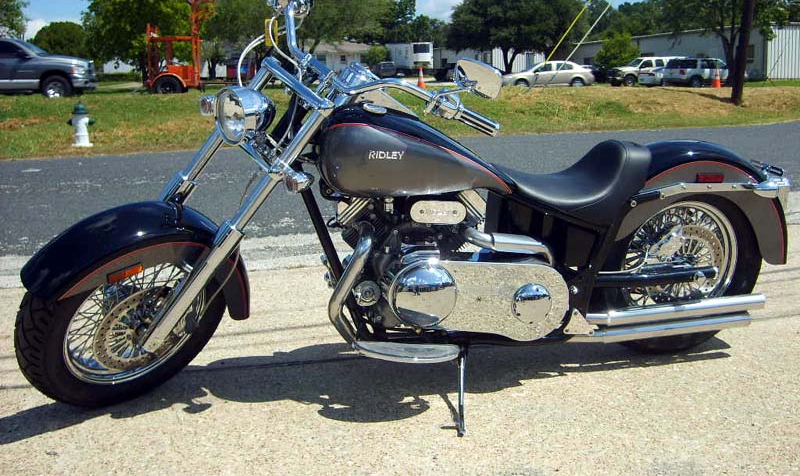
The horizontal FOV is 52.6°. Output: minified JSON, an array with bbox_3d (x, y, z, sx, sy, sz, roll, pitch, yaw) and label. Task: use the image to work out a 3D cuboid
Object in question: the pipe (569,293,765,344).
[{"bbox_3d":[0.845,0.250,2.545,0.670,0.125,0.090,-4,15,-12],"label":"pipe"}]

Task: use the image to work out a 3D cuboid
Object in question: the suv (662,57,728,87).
[{"bbox_3d":[16.241,-9.354,46.181,4.750,1.800,1.900,-3,12,-11],"label":"suv"}]

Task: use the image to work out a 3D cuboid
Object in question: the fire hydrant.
[{"bbox_3d":[-4.637,-1.658,11.865,0.380,0.650,0.380,-4,12,-17],"label":"fire hydrant"}]

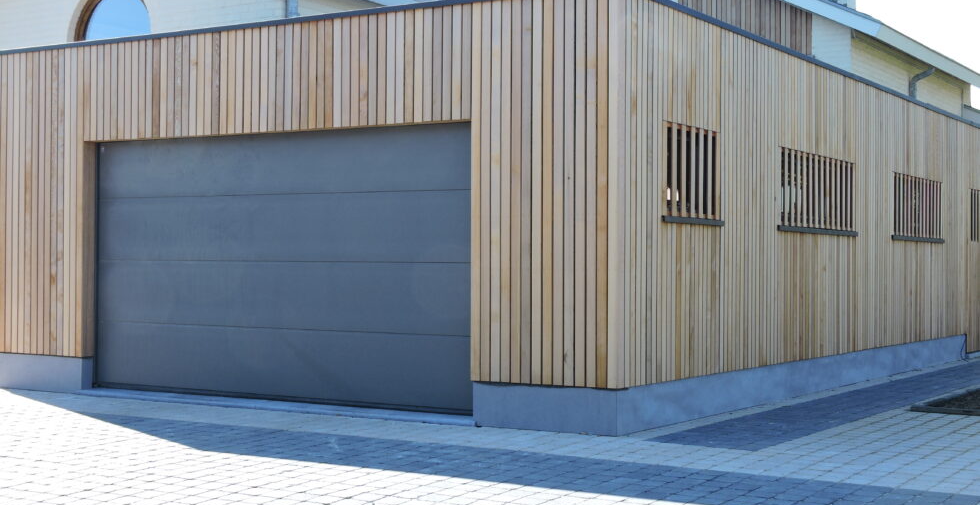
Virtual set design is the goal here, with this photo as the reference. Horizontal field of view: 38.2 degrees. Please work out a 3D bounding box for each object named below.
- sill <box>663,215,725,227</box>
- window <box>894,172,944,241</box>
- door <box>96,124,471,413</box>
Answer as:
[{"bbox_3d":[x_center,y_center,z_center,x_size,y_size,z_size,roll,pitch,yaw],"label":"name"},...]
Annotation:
[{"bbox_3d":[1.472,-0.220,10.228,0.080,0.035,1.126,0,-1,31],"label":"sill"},{"bbox_3d":[4.683,-0.477,15.522,0.110,0.671,2.095,0,-1,31],"label":"window"},{"bbox_3d":[-1.650,0.104,10.890,3.797,2.050,0.080,0,-1,31],"label":"door"}]

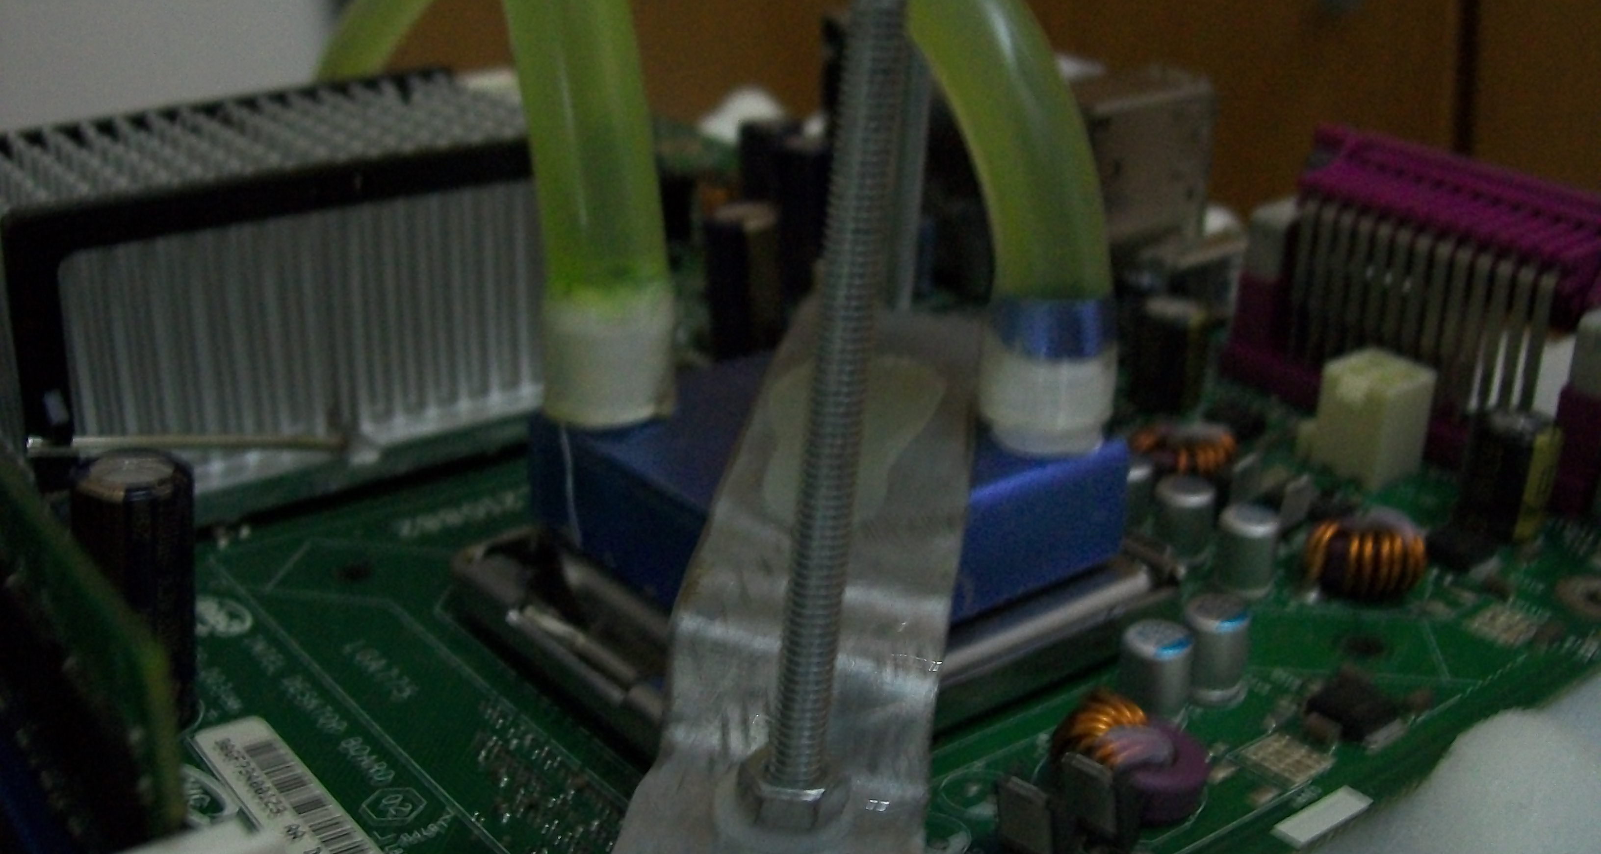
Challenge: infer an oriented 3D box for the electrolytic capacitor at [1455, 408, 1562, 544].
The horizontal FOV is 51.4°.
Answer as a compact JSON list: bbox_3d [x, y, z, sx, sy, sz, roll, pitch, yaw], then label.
[{"bbox_3d":[0.079,0.005,0.186,0.010,0.013,0.010,-14,25,-35],"label":"electrolytic capacitor"}]

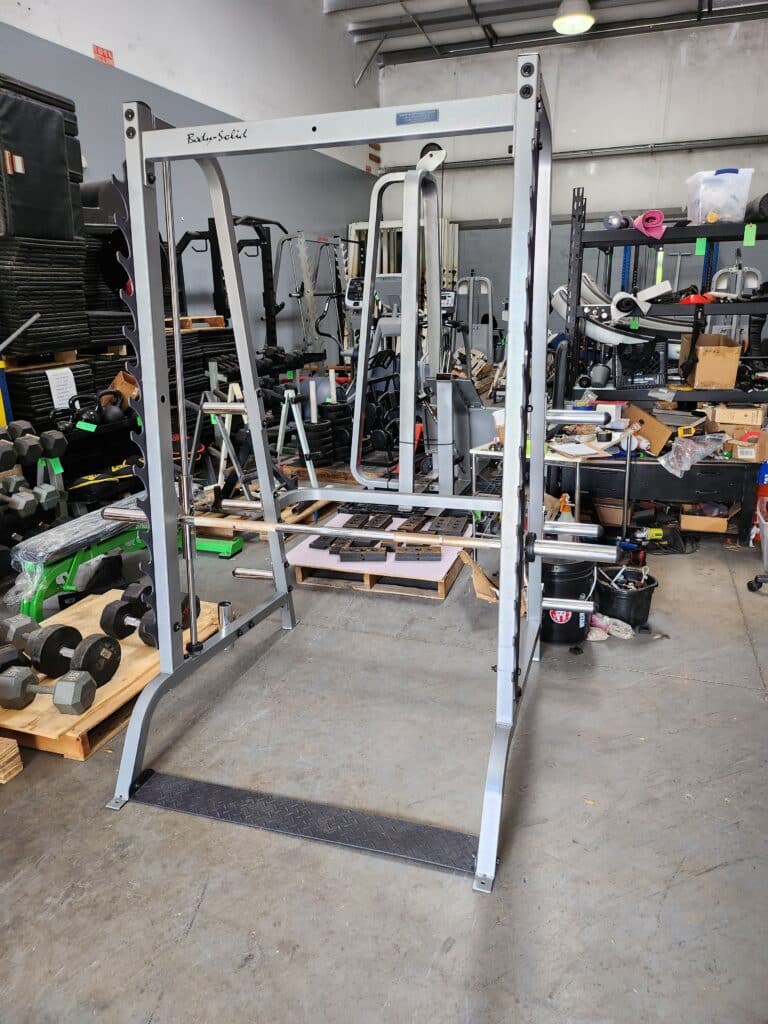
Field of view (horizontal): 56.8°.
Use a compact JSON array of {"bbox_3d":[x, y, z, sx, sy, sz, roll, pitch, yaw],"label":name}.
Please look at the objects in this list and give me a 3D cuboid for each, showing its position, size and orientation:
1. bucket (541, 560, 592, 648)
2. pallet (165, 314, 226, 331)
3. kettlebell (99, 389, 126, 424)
[{"bbox_3d":[0.911,0.434,3.591,0.310,0.385,0.310,3,12,15],"label":"bucket"},{"bbox_3d":[-2.062,-1.500,5.824,1.050,0.120,1.070,5,12,20],"label":"pallet"},{"bbox_3d":[-1.835,-0.713,4.800,0.180,0.260,0.165,-4,12,-20],"label":"kettlebell"}]

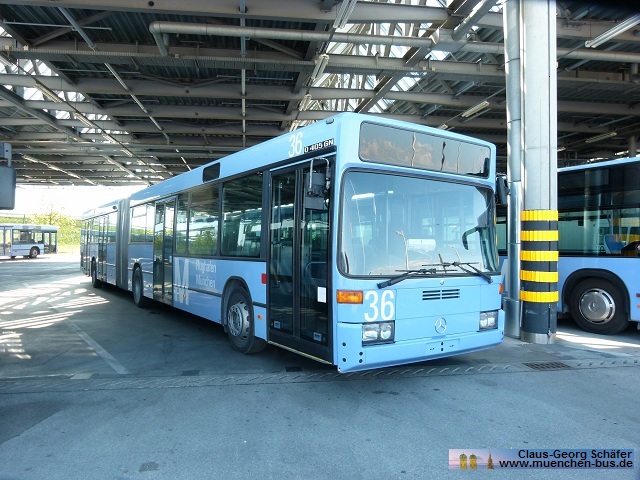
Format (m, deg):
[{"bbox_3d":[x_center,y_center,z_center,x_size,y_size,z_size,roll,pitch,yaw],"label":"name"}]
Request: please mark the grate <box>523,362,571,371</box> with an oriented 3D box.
[{"bbox_3d":[3.035,1.684,6.109,0.540,0.030,0.370,1,-1,-13],"label":"grate"}]

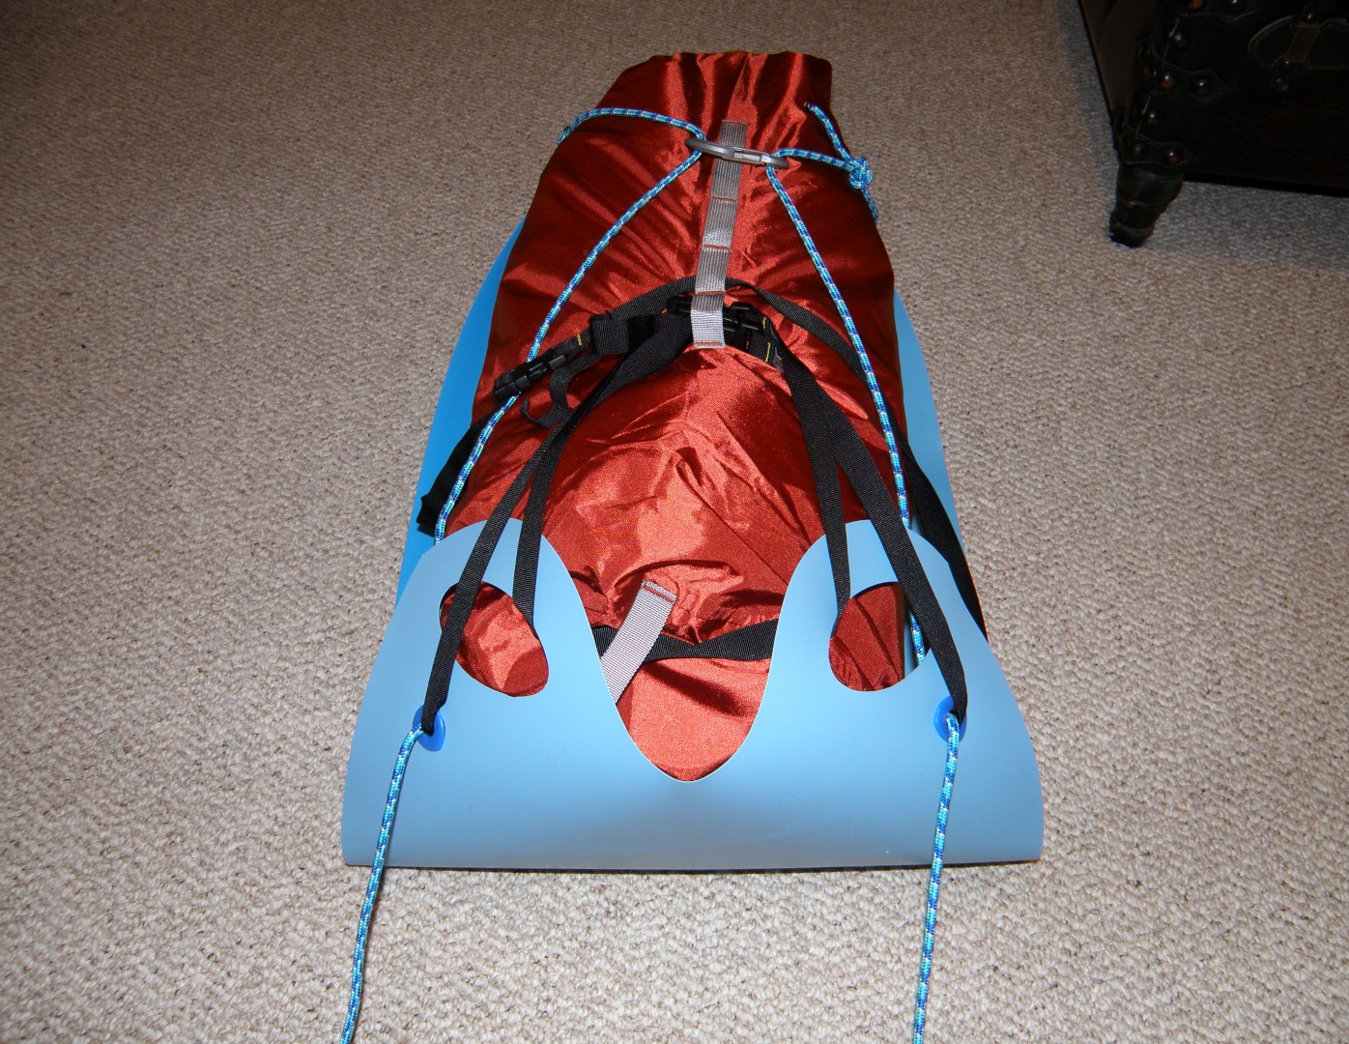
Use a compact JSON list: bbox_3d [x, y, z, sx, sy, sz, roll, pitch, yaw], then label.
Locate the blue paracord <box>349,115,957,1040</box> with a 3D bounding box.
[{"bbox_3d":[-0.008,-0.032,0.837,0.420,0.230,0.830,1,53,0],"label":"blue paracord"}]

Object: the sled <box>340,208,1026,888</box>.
[{"bbox_3d":[0.016,-0.096,0.909,0.480,0.195,0.760,1,53,0],"label":"sled"}]

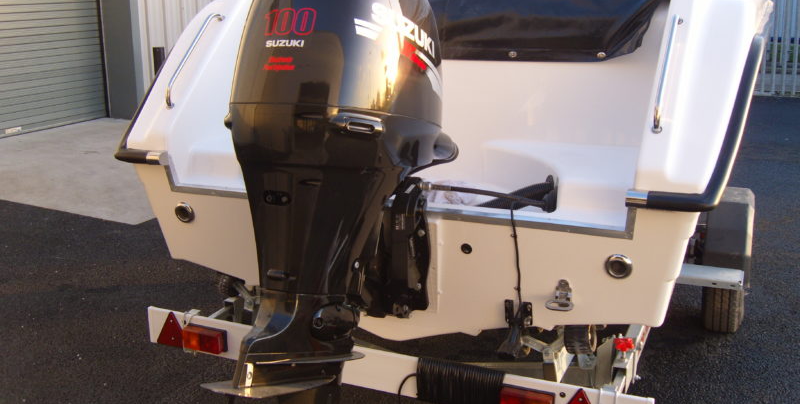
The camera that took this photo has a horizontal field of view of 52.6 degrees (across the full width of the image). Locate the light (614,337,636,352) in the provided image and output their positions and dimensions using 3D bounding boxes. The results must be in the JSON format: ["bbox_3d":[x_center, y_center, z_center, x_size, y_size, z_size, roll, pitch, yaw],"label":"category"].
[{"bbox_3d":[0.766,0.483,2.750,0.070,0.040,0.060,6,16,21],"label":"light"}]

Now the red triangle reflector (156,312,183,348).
[{"bbox_3d":[-0.853,0.478,3.030,0.150,0.135,0.012,6,16,21],"label":"red triangle reflector"}]

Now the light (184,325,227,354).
[{"bbox_3d":[-0.715,0.507,2.960,0.169,0.082,0.045,6,16,21],"label":"light"}]

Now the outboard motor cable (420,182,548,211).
[{"bbox_3d":[0.271,-0.021,2.525,0.420,0.085,0.080,0,15,-1],"label":"outboard motor cable"}]

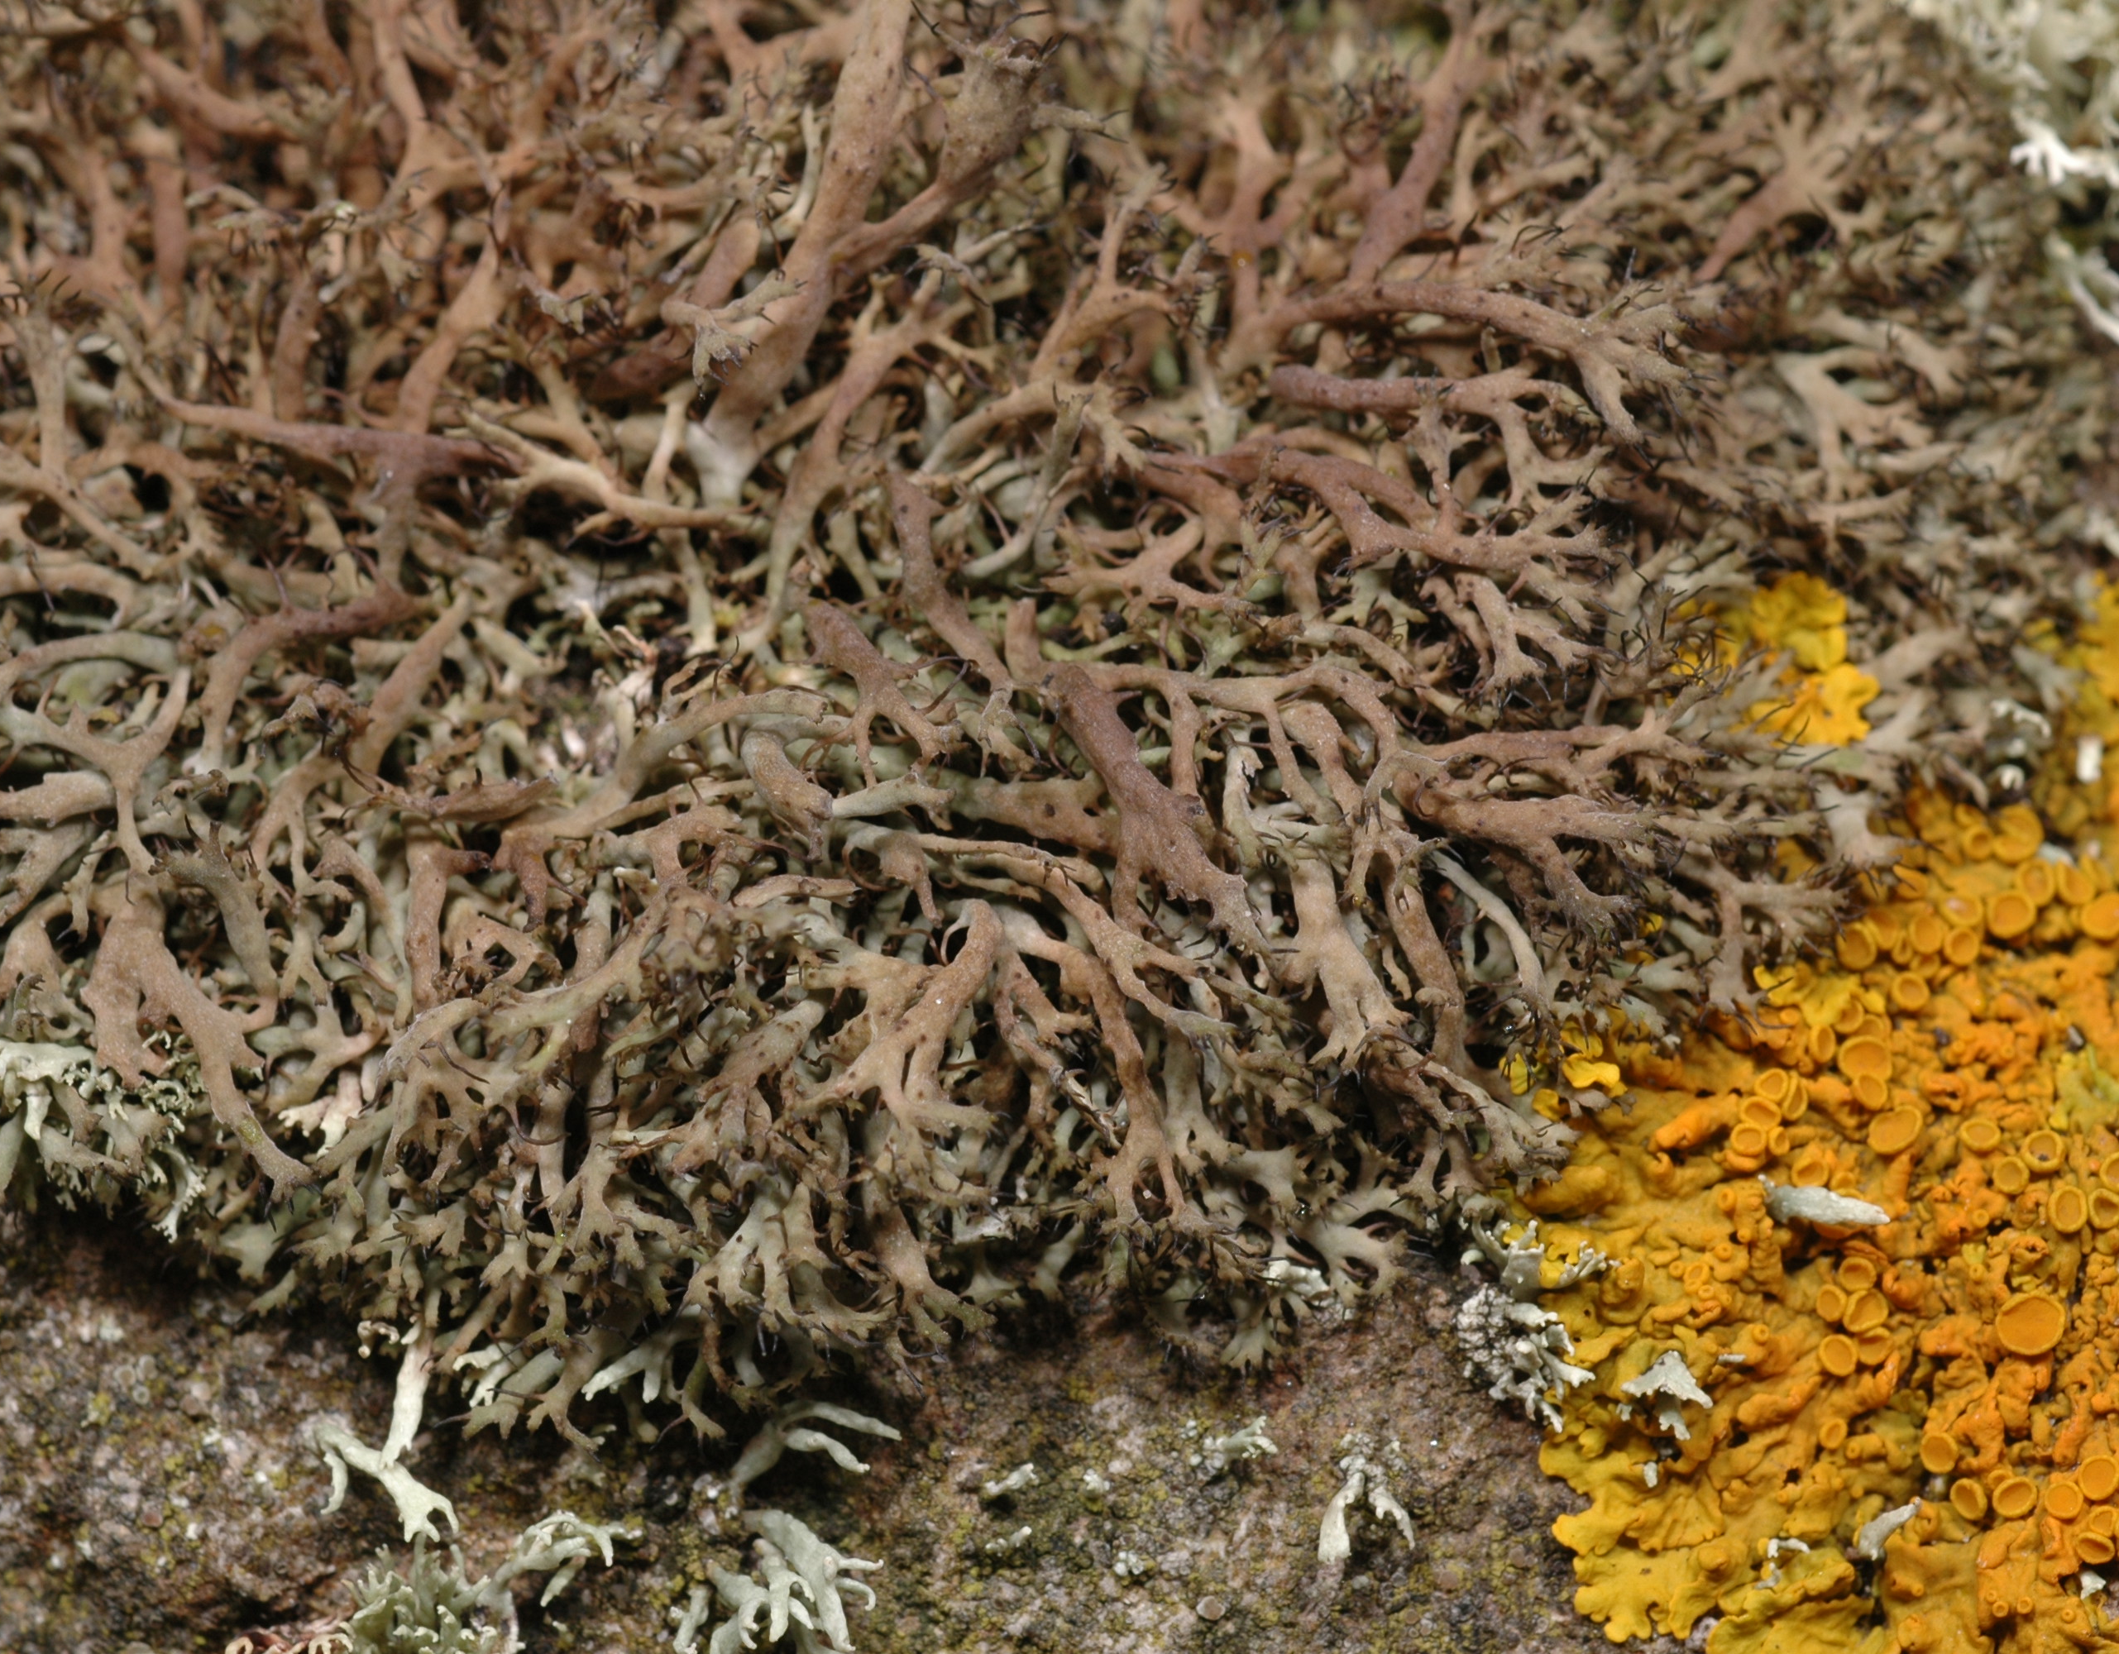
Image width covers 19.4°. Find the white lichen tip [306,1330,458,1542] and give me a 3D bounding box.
[{"bbox_3d":[-0.026,0.023,0.238,0.006,0.007,0.004,0,40,0],"label":"white lichen tip"}]

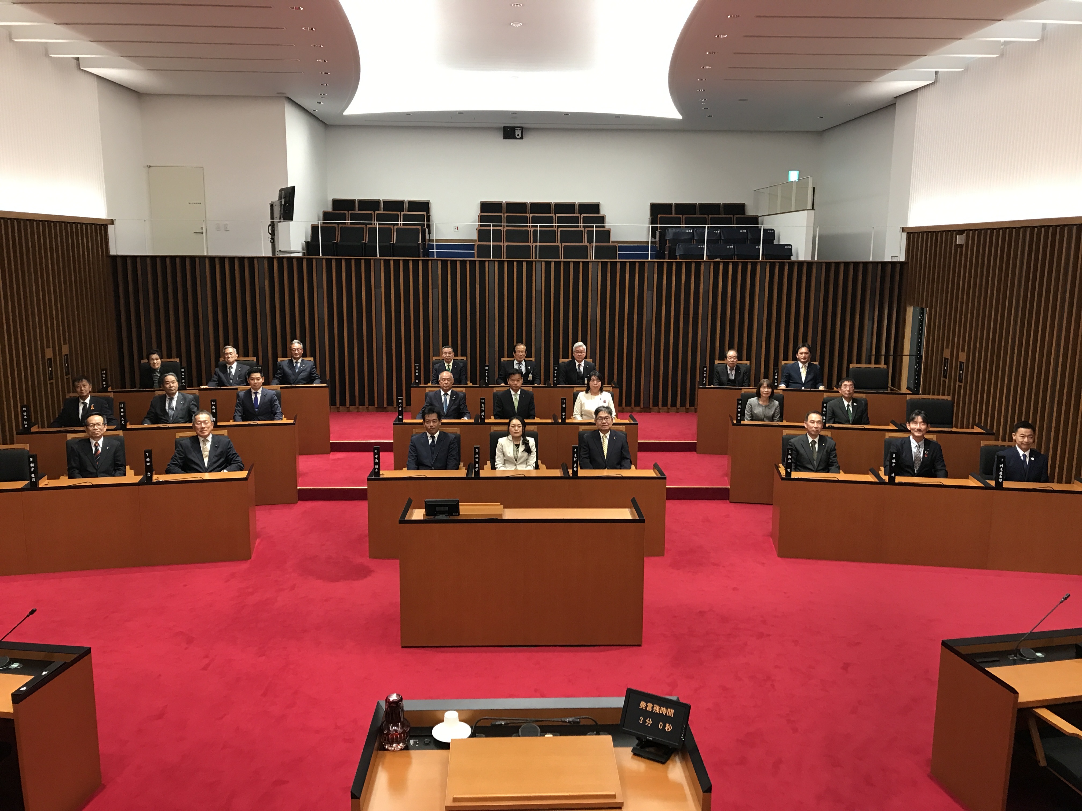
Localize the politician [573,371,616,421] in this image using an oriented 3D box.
[{"bbox_3d":[0.639,0.255,10.329,0.500,1.260,0.750,0,9,0],"label":"politician"}]

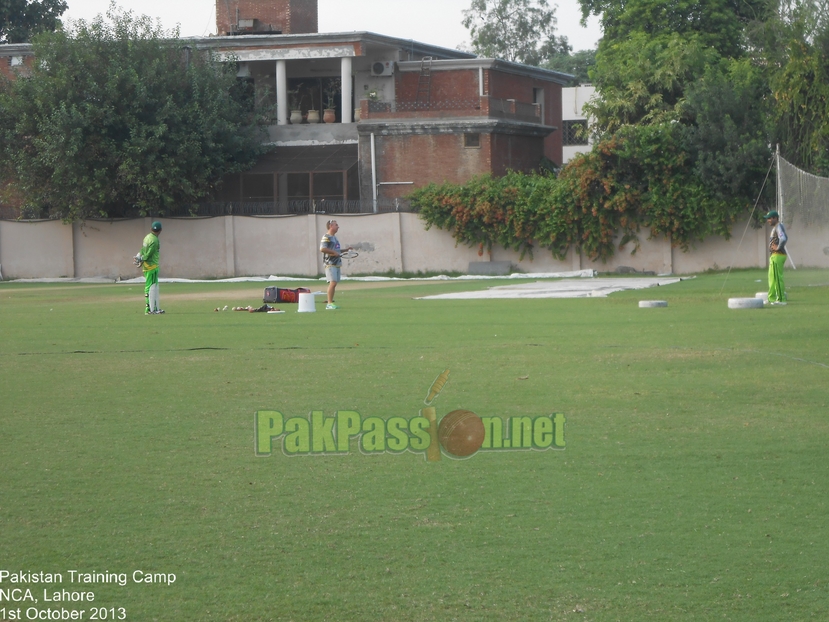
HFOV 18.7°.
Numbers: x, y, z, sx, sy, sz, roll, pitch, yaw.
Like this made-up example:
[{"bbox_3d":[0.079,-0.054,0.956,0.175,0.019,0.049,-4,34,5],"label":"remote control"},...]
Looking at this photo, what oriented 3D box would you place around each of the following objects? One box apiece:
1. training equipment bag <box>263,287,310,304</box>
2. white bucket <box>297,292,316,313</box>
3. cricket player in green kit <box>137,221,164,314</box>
[{"bbox_3d":[-2.657,-0.347,53.078,0.970,0.325,0.420,-3,3,-43],"label":"training equipment bag"},{"bbox_3d":[-2.016,-0.154,47.200,0.335,0.350,0.335,-1,2,0],"label":"white bucket"},{"bbox_3d":[-5.023,-0.821,47.800,0.550,1.765,0.500,-2,2,-18],"label":"cricket player in green kit"}]

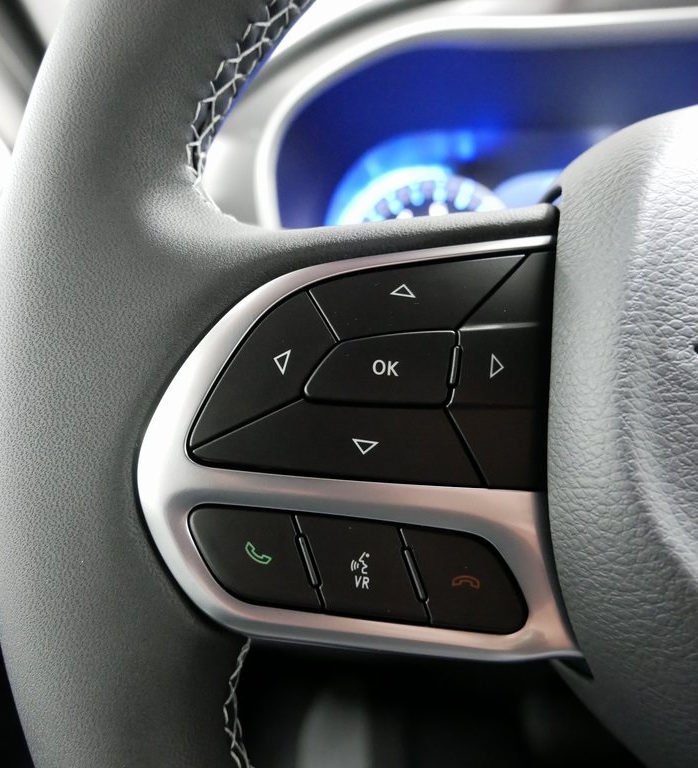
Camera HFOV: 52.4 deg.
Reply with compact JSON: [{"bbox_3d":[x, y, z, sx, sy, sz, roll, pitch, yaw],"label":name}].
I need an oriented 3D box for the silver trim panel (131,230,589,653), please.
[{"bbox_3d":[0.002,0.013,0.141,0.086,0.083,0.020,0,-2,-3],"label":"silver trim panel"}]

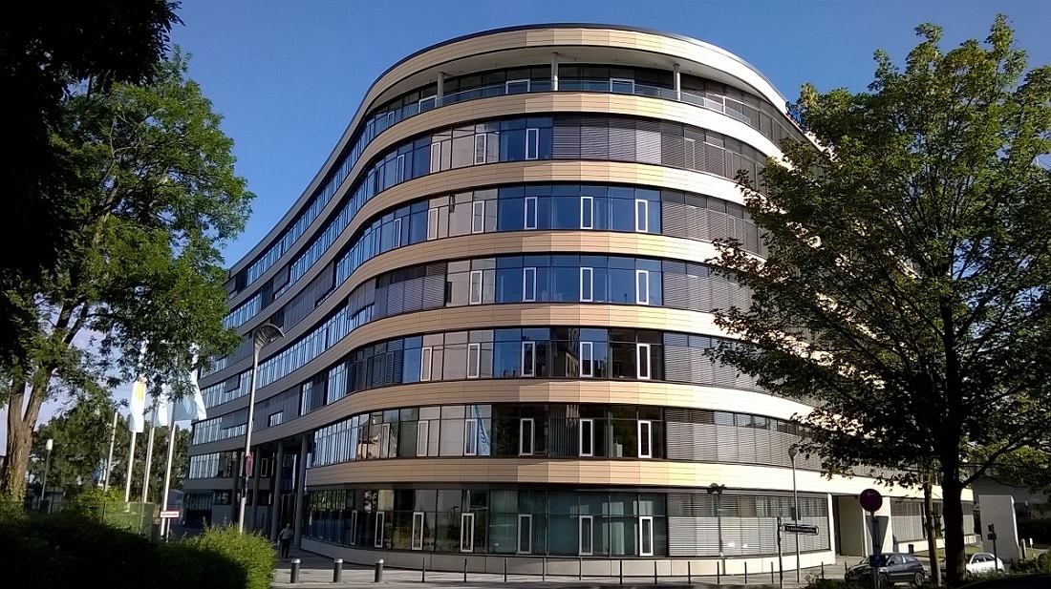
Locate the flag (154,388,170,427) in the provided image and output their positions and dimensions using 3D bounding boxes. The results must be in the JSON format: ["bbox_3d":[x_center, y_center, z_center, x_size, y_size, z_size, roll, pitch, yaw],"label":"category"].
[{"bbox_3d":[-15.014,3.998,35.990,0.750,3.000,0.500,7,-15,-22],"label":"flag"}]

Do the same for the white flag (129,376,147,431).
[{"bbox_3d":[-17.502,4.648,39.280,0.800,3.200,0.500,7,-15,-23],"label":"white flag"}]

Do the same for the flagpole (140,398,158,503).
[{"bbox_3d":[-15.277,6.181,35.362,0.120,9.350,0.120,7,-15,-22],"label":"flagpole"}]

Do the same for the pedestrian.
[{"bbox_3d":[-12.765,13.209,46.222,0.680,1.770,0.420,4,-14,-11],"label":"pedestrian"}]

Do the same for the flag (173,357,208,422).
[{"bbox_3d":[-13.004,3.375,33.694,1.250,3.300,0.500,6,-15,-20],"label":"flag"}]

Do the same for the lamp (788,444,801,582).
[{"bbox_3d":[11.875,9.565,37.874,0.500,5.890,0.500,-3,-14,17],"label":"lamp"}]

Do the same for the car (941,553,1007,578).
[{"bbox_3d":[21.475,13.278,41.841,3.900,1.420,1.680,8,-15,-26],"label":"car"}]

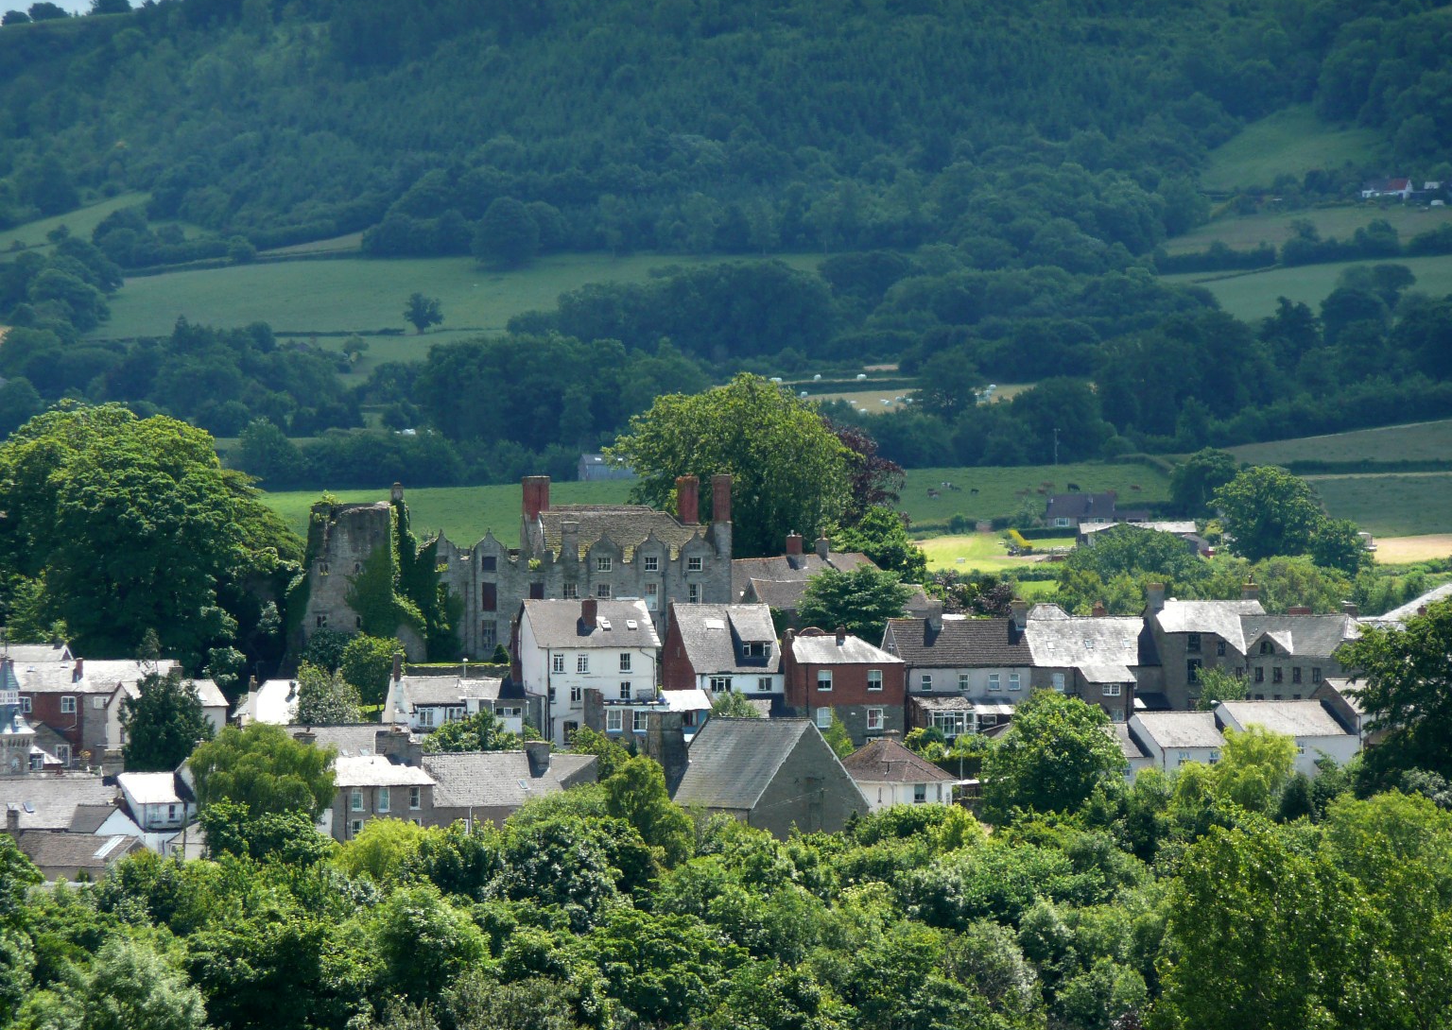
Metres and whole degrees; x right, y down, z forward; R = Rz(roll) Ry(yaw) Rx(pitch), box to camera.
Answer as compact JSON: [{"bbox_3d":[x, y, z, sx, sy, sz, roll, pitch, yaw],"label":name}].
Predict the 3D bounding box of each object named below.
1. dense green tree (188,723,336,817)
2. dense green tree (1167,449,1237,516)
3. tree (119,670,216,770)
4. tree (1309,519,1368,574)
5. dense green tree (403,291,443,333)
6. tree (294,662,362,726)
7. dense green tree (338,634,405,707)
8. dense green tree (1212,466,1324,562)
[{"bbox_3d":[-34.200,19.790,735.000,10.860,8.940,10.860,0,-1,0],"label":"dense green tree"},{"bbox_3d":[73.190,-4.780,1530.000,10.600,11.130,10.300,0,0,0],"label":"dense green tree"},{"bbox_3d":[-45.000,17.060,805.000,7.780,8.780,7.400,0,0,0],"label":"tree"},{"bbox_3d":[76.700,4.050,1250.000,7.240,7.670,7.000,0,0,0],"label":"tree"},{"bbox_3d":[-80.550,-53.520,2650.000,10.840,11.290,10.840,0,-1,0],"label":"dense green tree"},{"bbox_3d":[-33.450,15.750,840.000,5.730,6.590,5.500,0,0,0],"label":"tree"},{"bbox_3d":[-30.010,13.200,845.000,5.570,6.340,5.570,0,-1,0],"label":"dense green tree"},{"bbox_3d":[70.070,0.150,1290.000,14.510,13.050,14.510,0,-1,0],"label":"dense green tree"}]

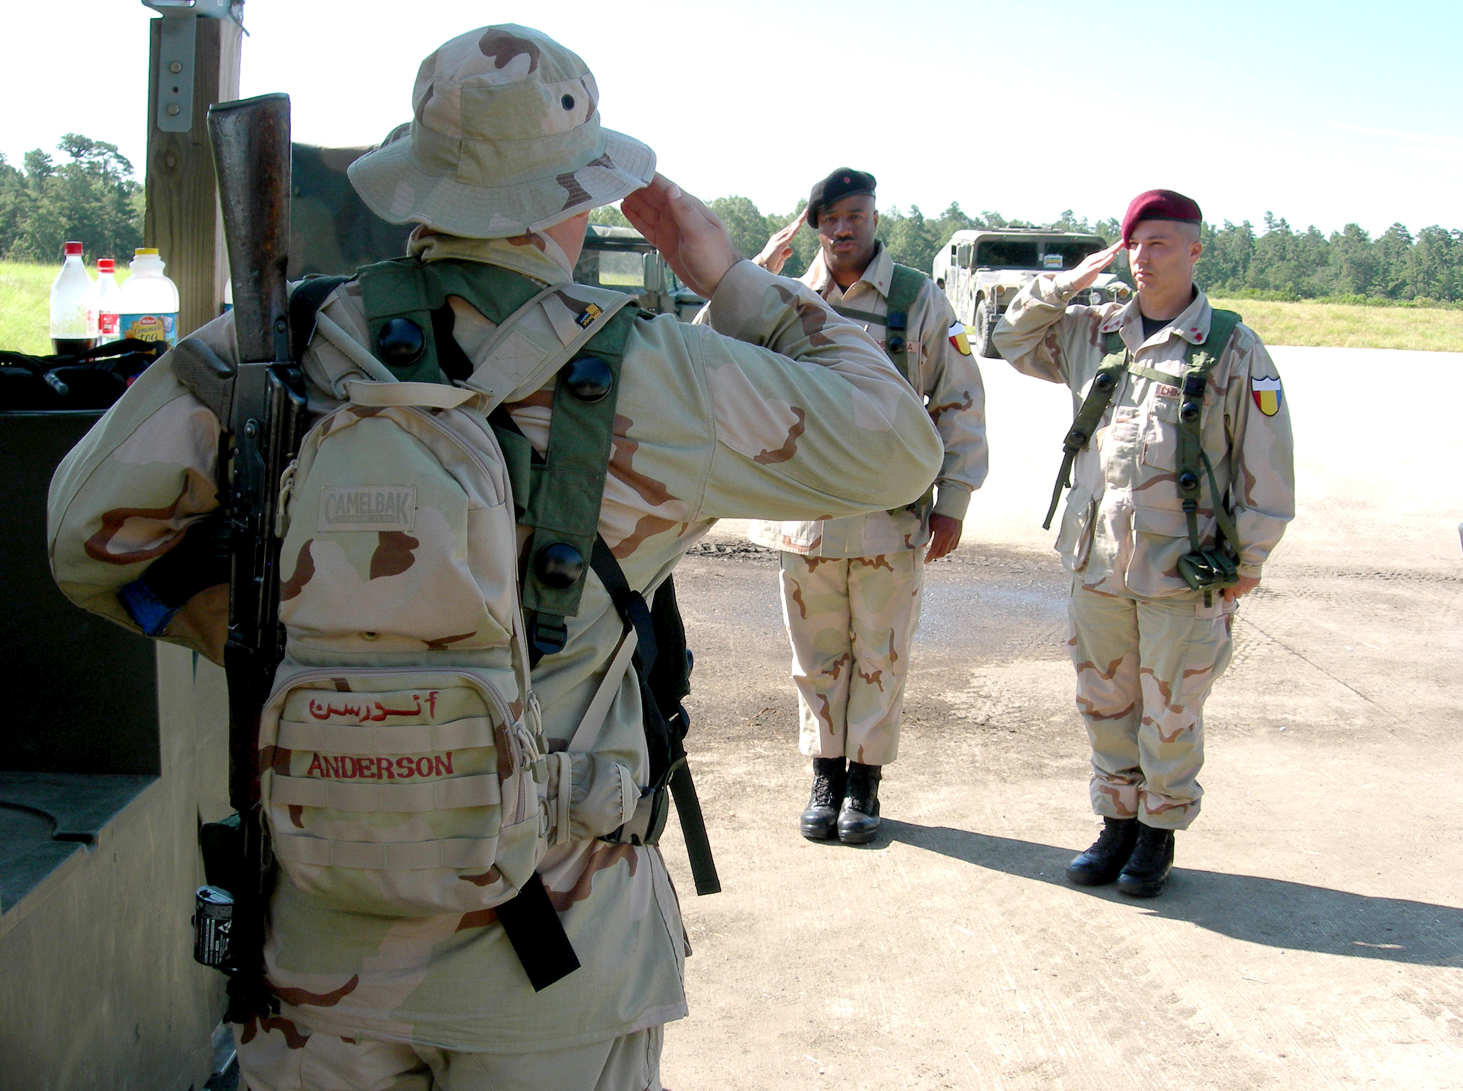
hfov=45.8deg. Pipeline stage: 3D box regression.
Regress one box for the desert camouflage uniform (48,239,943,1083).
[{"bbox_3d":[-0.253,0.412,1.929,0.900,1.450,0.450,4,10,14],"label":"desert camouflage uniform"}]

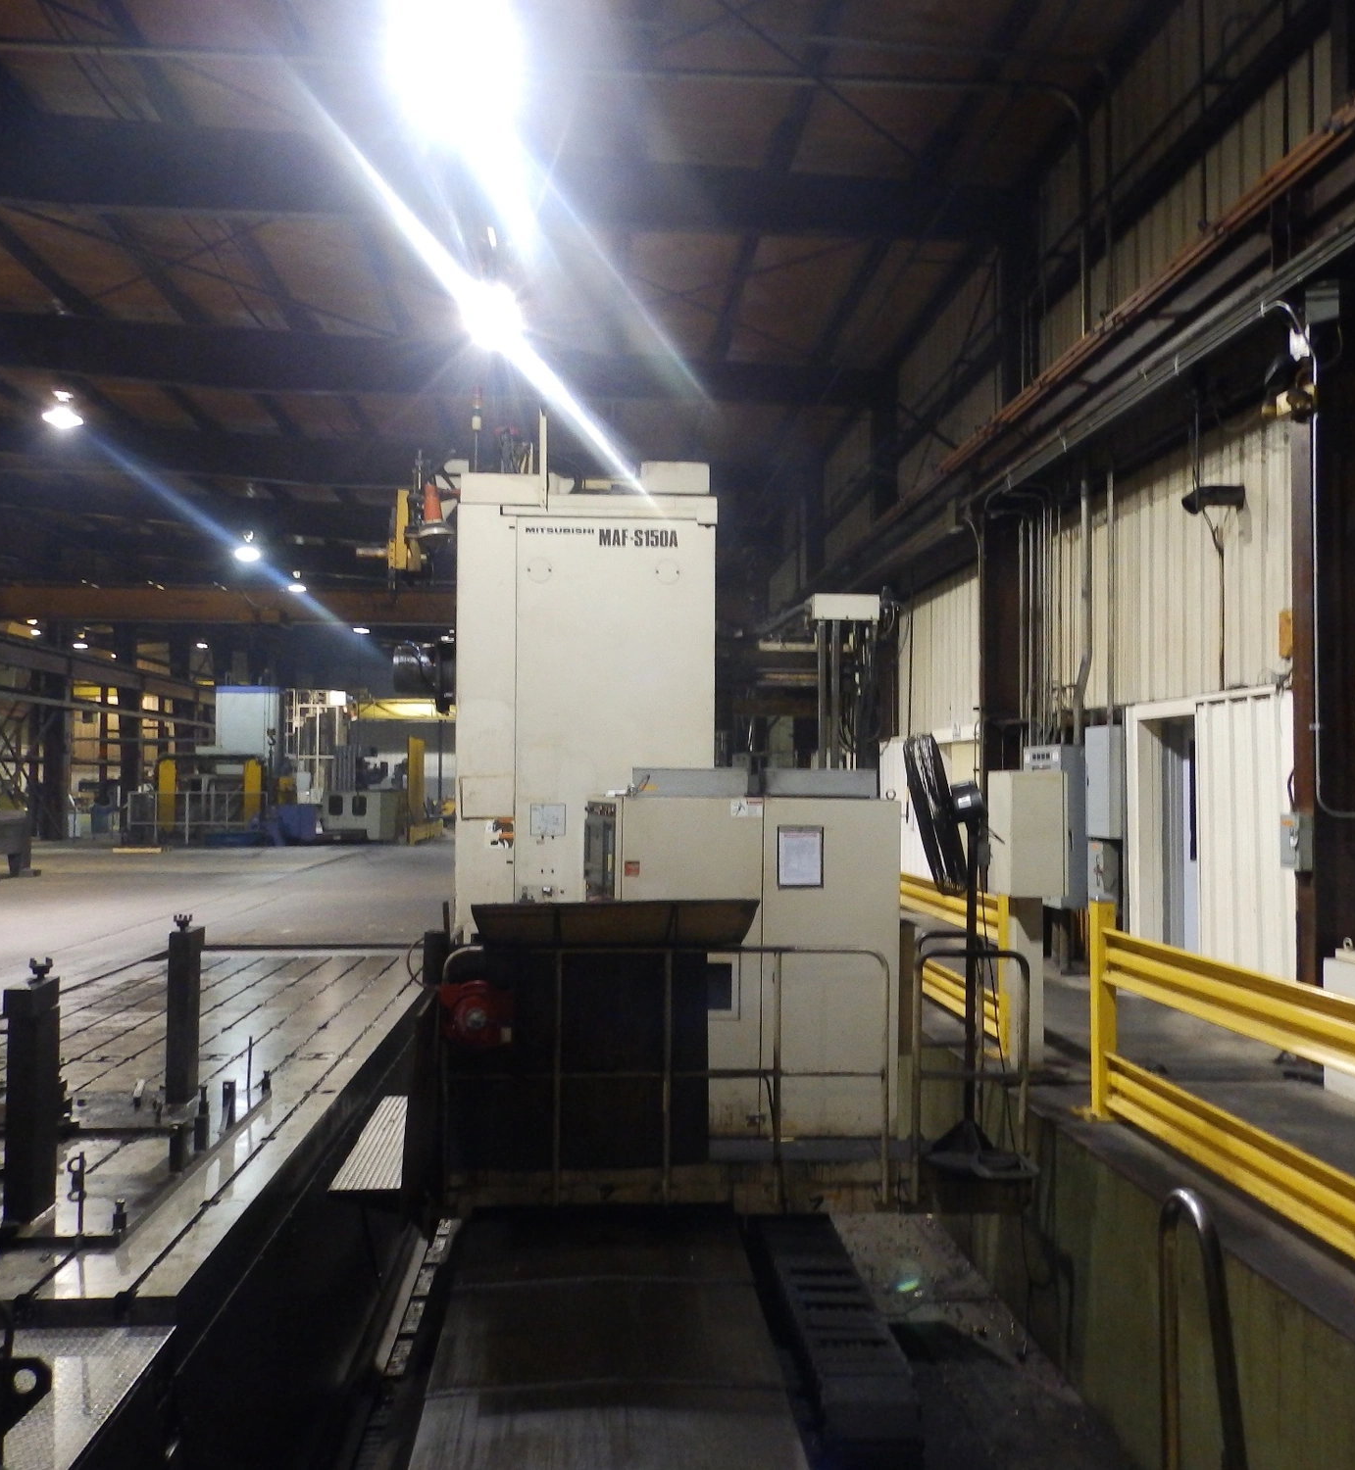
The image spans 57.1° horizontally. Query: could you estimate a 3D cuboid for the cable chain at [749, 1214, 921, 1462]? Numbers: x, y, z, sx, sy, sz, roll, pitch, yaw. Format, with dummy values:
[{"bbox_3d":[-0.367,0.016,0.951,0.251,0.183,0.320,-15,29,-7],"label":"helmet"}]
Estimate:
[{"bbox_3d":[0.733,2.879,6.123,0.425,0.310,2.280,1,-2,-4],"label":"cable chain"}]

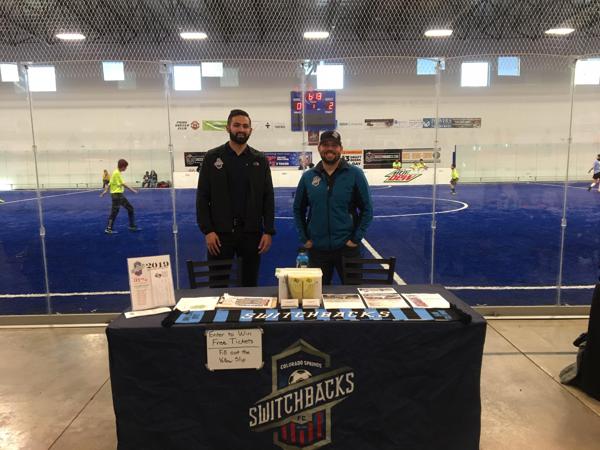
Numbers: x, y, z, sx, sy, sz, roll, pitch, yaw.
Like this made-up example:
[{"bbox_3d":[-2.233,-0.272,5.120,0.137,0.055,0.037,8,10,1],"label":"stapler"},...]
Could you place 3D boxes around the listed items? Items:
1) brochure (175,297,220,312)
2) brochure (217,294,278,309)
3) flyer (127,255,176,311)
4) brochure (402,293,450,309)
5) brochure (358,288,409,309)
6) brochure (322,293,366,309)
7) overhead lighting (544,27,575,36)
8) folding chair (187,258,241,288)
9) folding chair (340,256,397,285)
[{"bbox_3d":[-0.572,0.436,2.817,0.216,0.012,0.260,-1,7,-2],"label":"brochure"},{"bbox_3d":[-0.298,0.431,2.824,0.335,0.012,0.210,-1,7,0],"label":"brochure"},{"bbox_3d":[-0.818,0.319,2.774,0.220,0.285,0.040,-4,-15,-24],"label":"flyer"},{"bbox_3d":[0.703,0.420,2.806,0.215,0.010,0.280,-1,7,1],"label":"brochure"},{"bbox_3d":[0.470,0.413,2.881,0.222,0.010,0.425,-1,7,-1],"label":"brochure"},{"bbox_3d":[0.242,0.425,2.820,0.215,0.010,0.285,-1,7,1],"label":"brochure"},{"bbox_3d":[12.657,-9.411,24.500,1.200,0.120,0.650,-1,7,-1],"label":"overhead lighting"},{"bbox_3d":[-0.583,0.683,3.500,0.410,0.820,0.460,-2,7,-11],"label":"folding chair"},{"bbox_3d":[0.480,0.672,3.468,0.410,0.820,0.460,0,7,7],"label":"folding chair"}]

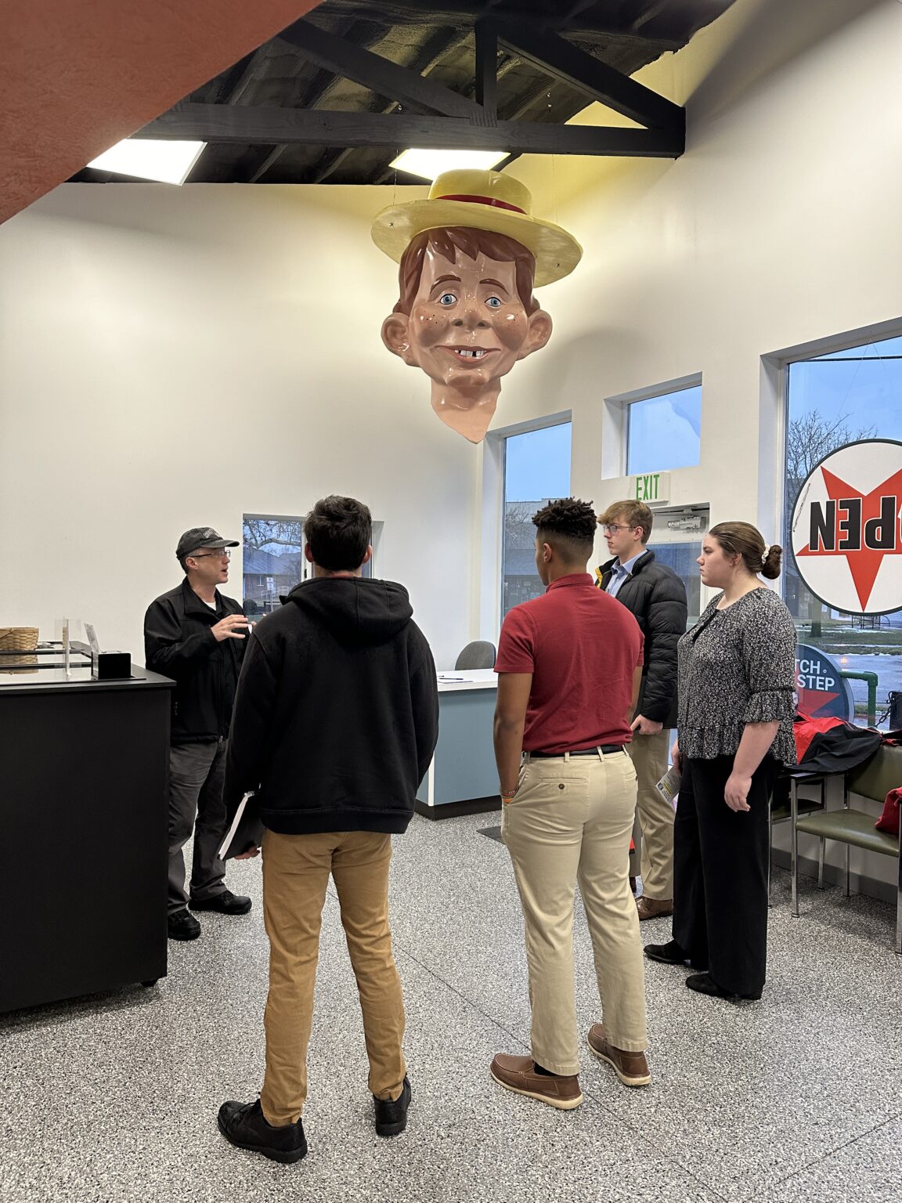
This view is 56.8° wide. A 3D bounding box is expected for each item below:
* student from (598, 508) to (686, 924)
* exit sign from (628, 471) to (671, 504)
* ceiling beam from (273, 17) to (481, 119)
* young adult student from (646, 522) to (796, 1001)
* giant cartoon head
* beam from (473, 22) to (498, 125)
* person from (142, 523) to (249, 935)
[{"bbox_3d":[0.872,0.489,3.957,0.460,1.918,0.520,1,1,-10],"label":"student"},{"bbox_3d":[1.276,-0.722,5.358,0.055,0.195,0.300,0,1,-32],"label":"exit sign"},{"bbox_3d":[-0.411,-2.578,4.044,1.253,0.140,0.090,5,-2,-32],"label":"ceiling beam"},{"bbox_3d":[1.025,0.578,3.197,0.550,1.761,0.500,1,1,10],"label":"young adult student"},{"bbox_3d":[0.163,-1.781,5.255,1.330,1.700,1.200,1,1,-3],"label":"giant cartoon head"},{"bbox_3d":[0.188,-2.787,4.418,0.092,0.515,0.090,0,1,-32],"label":"beam"},{"bbox_3d":[-1.072,0.542,3.652,0.520,1.760,0.560,2,2,30],"label":"person"}]

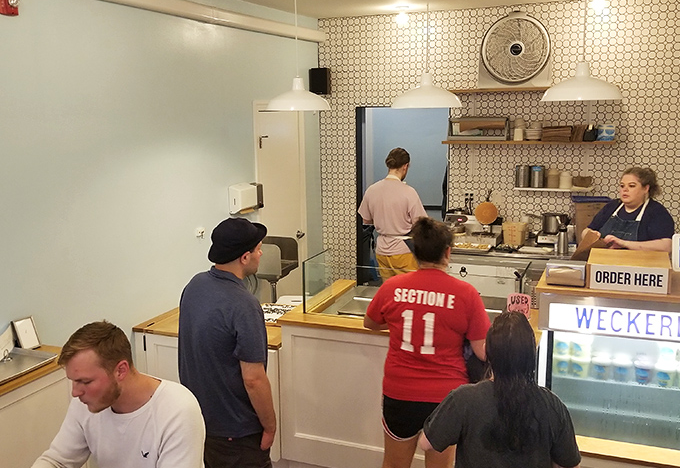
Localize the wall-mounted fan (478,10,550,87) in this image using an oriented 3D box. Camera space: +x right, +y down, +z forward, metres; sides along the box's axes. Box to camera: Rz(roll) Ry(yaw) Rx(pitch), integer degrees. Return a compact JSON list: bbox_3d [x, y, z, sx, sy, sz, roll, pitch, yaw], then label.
[{"bbox_3d":[1.390,-1.465,4.056,0.540,0.570,0.170,3,10,18],"label":"wall-mounted fan"}]

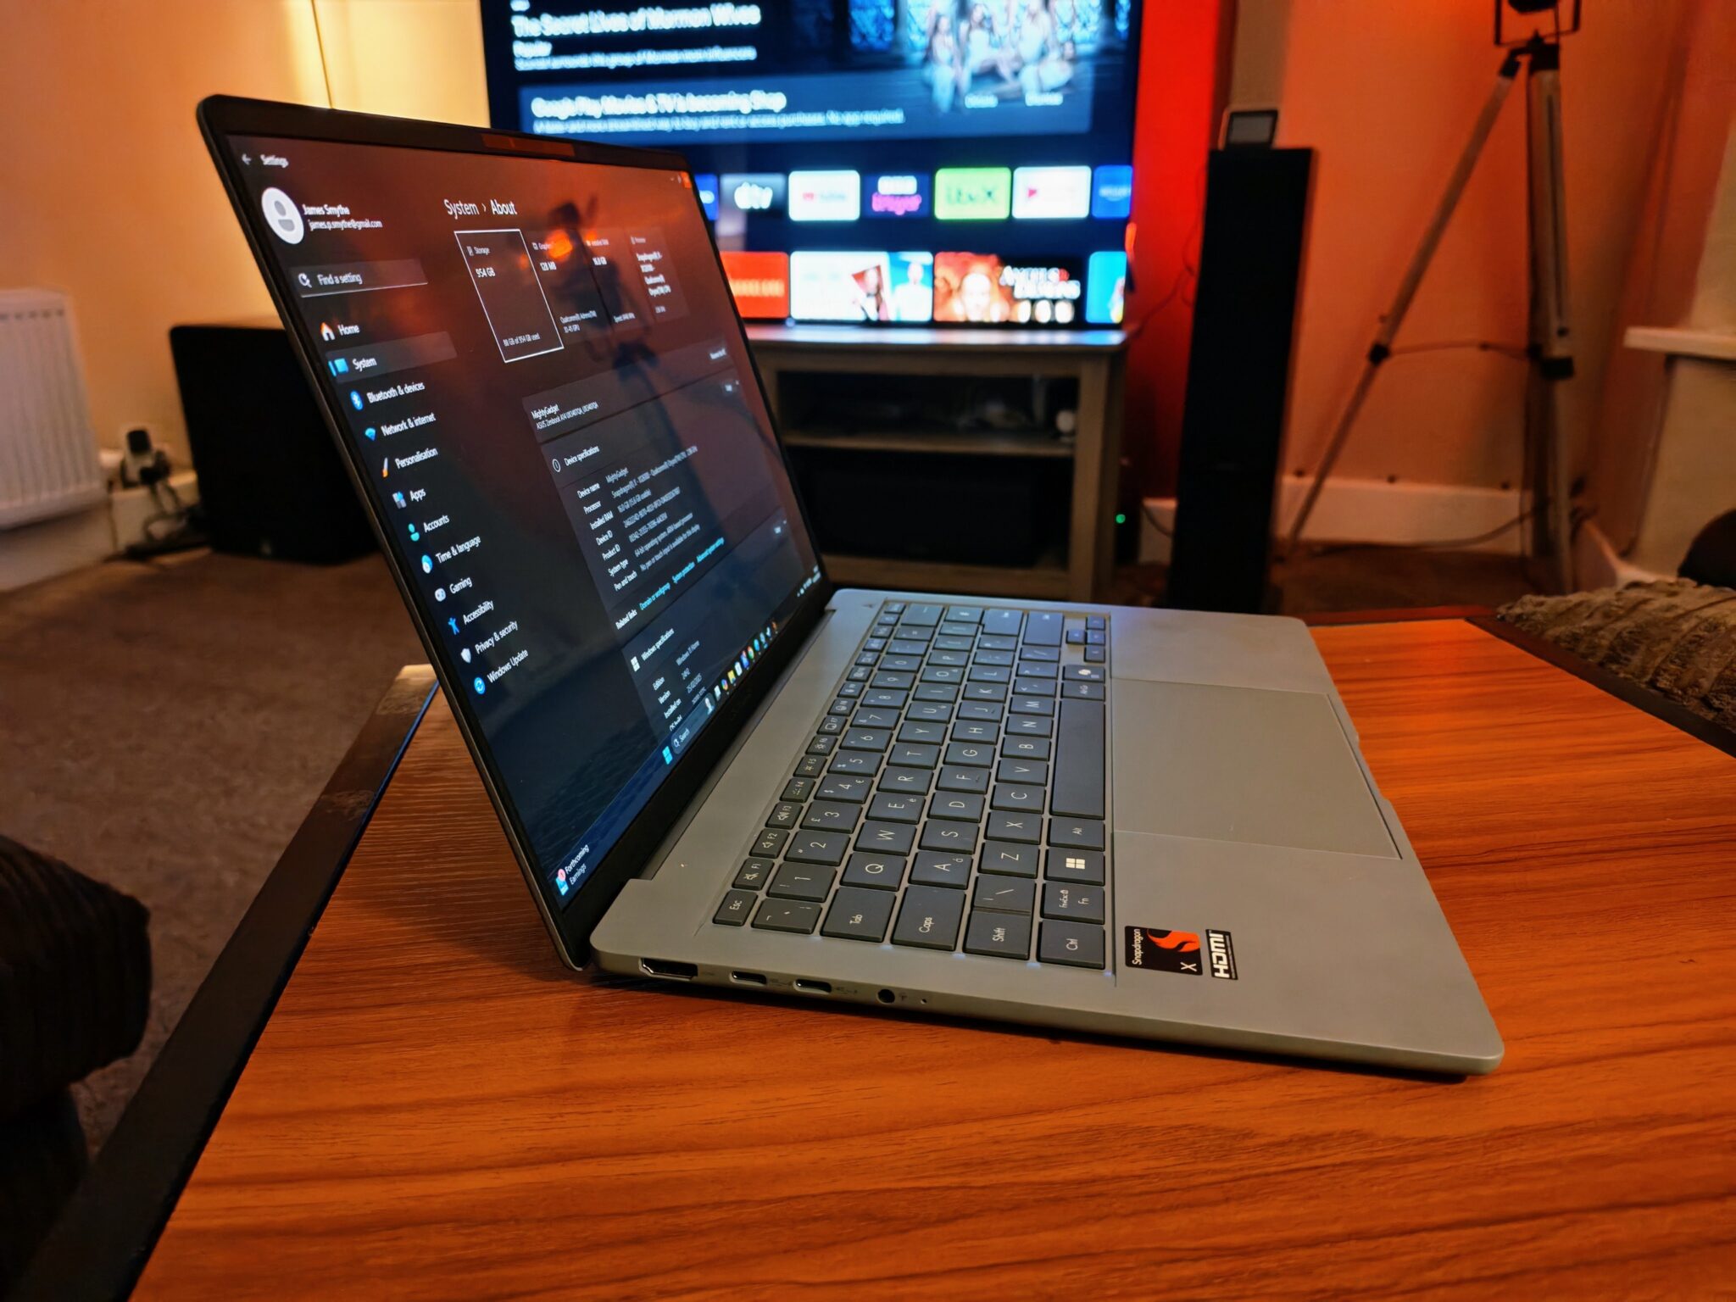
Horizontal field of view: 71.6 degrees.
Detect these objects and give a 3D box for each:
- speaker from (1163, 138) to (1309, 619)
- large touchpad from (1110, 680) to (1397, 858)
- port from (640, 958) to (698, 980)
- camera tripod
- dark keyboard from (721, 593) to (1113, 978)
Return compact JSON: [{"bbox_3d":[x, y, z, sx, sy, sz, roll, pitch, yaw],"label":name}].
[{"bbox_3d":[0.697,-0.490,2.268,0.178,0.840,0.270,5,21,15],"label":"speaker"},{"bbox_3d":[0.123,0.036,0.407,0.080,0.003,0.125,4,21,10],"label":"large touchpad"},{"bbox_3d":[-0.048,0.077,0.298,0.015,0.005,0.009,4,21,10],"label":"port"},{"bbox_3d":[1.246,-0.643,2.364,0.600,1.050,0.520,0,20,0],"label":"camera tripod"},{"bbox_3d":[0.034,0.028,0.427,0.102,0.004,0.274,4,21,10],"label":"dark keyboard"}]

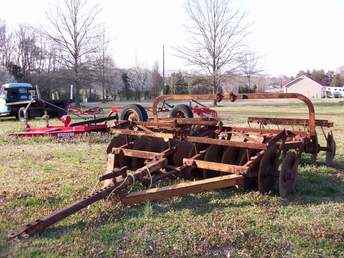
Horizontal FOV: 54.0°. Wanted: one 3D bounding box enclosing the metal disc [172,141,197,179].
[{"bbox_3d":[0.196,0.478,5.300,0.110,0.590,0.590,4,7,32],"label":"metal disc"}]

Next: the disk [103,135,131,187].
[{"bbox_3d":[-0.918,0.412,5.800,0.110,0.600,0.600,6,9,44],"label":"disk"}]

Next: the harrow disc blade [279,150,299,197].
[{"bbox_3d":[1.521,0.579,4.400,0.110,0.600,0.600,4,8,34],"label":"harrow disc blade"}]

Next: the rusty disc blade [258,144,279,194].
[{"bbox_3d":[1.307,0.558,4.600,0.110,0.600,0.600,4,7,32],"label":"rusty disc blade"}]

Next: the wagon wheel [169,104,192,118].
[{"bbox_3d":[0.342,-0.391,11.000,0.250,0.800,0.800,-6,9,-44],"label":"wagon wheel"}]

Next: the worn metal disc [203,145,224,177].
[{"bbox_3d":[0.603,0.495,4.850,0.100,0.580,0.580,5,8,35],"label":"worn metal disc"}]

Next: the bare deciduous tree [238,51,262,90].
[{"bbox_3d":[14.716,-10.580,65.000,5.800,8.800,5.800,0,6,0],"label":"bare deciduous tree"}]

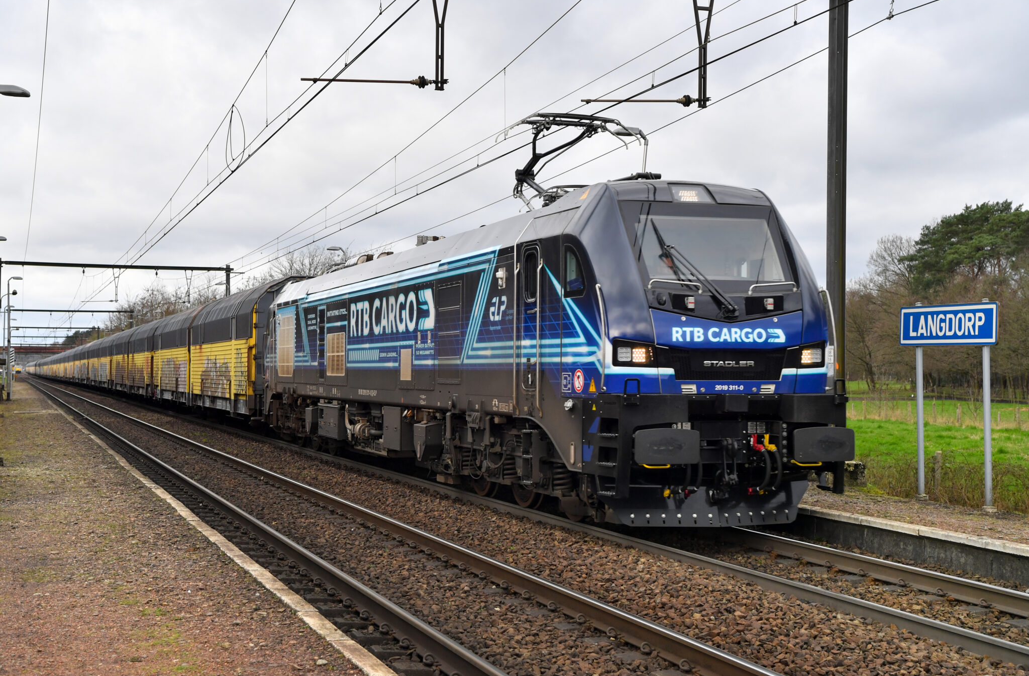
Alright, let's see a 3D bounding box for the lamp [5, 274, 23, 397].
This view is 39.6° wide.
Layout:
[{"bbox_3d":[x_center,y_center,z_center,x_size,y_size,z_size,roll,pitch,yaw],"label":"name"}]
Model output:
[{"bbox_3d":[-22.716,0.000,65.167,0.760,5.660,0.300,1,-1,-20],"label":"lamp"}]

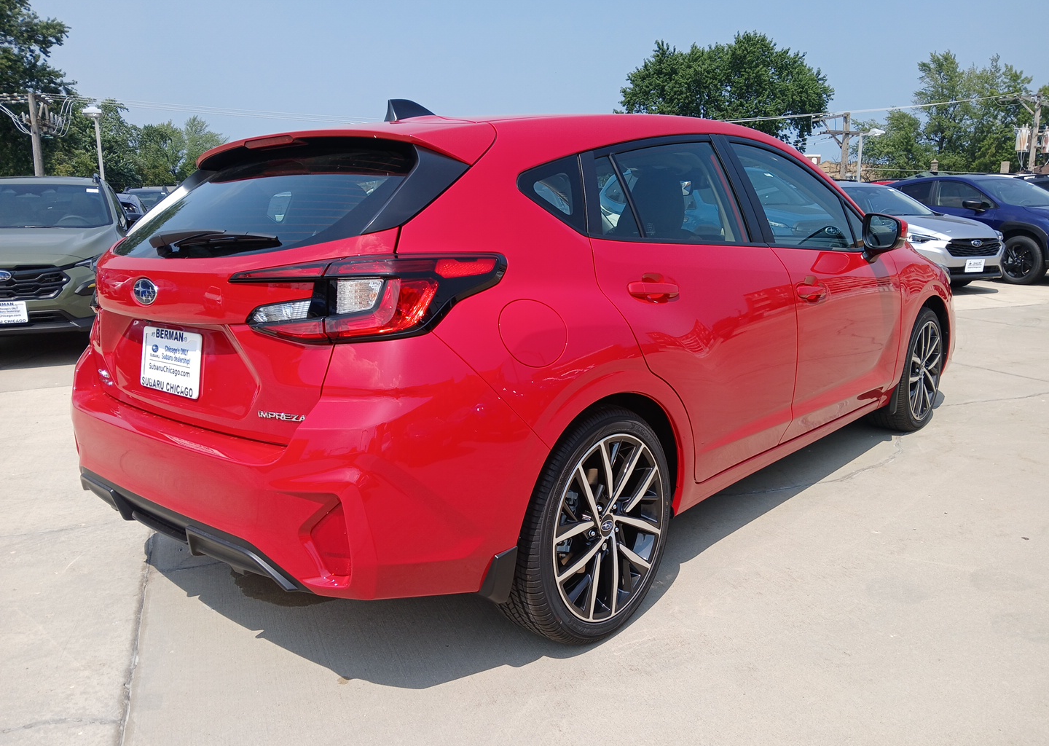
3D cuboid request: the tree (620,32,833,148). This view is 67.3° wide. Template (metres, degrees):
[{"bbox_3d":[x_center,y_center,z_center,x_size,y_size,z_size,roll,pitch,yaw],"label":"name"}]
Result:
[{"bbox_3d":[14.900,-17.600,58.000,15.700,15.000,14.500,1,11,14],"label":"tree"}]

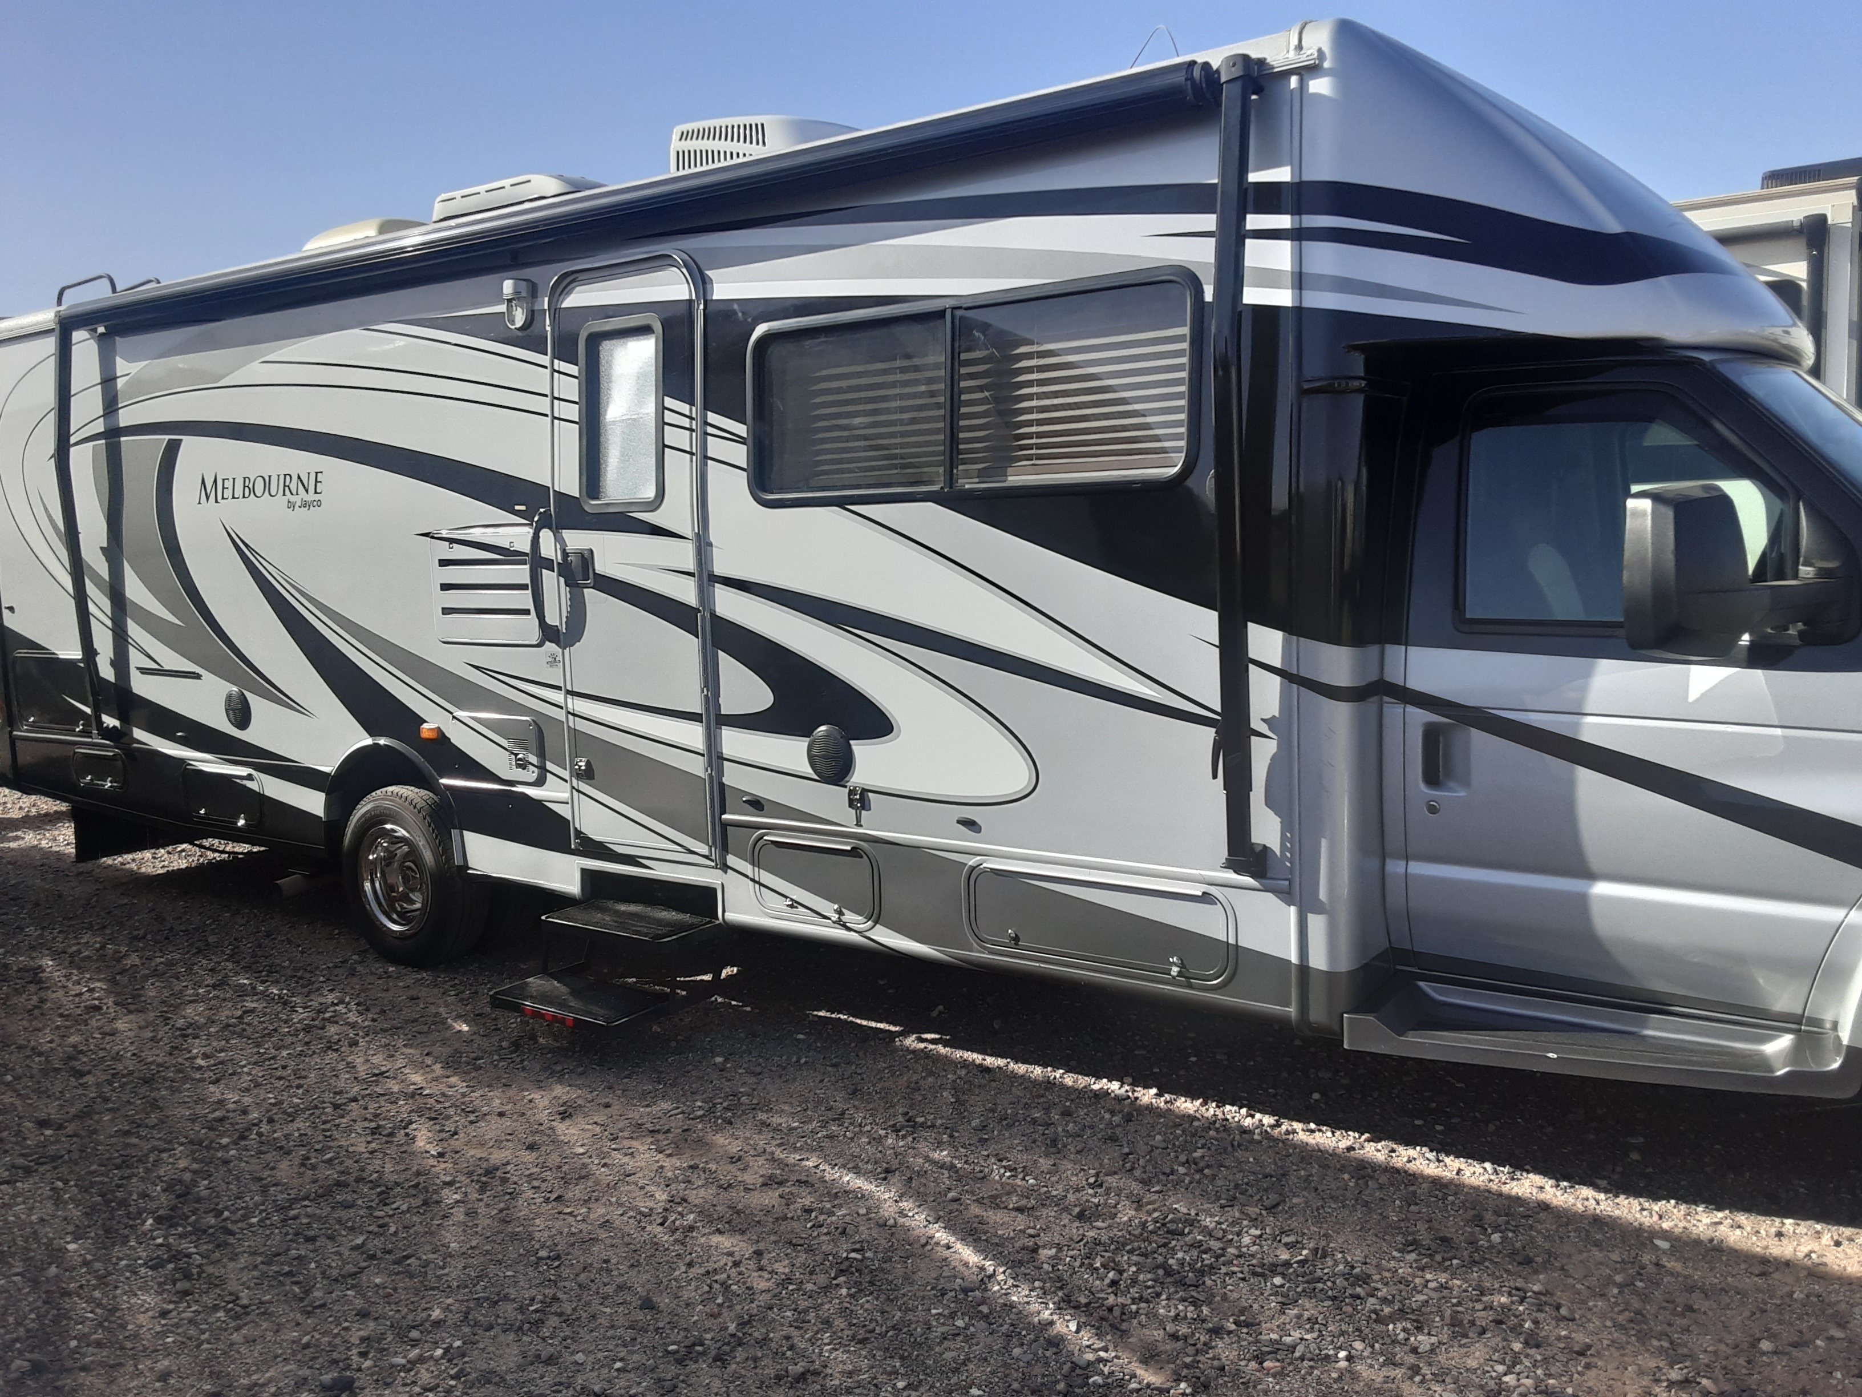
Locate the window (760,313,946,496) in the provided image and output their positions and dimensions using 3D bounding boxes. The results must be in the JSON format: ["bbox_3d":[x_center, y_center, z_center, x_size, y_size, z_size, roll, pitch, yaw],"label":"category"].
[{"bbox_3d":[-0.238,-0.886,4.559,0.719,0.532,0.040,3,7,35],"label":"window"}]

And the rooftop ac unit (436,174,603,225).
[{"bbox_3d":[-1.542,-1.881,5.768,0.690,0.160,0.360,3,7,35],"label":"rooftop ac unit"}]

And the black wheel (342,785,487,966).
[{"bbox_3d":[-2.117,0.720,6.212,0.740,0.735,0.225,3,7,35],"label":"black wheel"}]

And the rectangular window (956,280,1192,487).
[{"bbox_3d":[0.385,-0.840,4.119,0.737,0.520,0.040,3,7,35],"label":"rectangular window"}]

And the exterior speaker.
[{"bbox_3d":[-0.299,0.170,4.635,0.184,0.179,0.035,3,7,35],"label":"exterior speaker"}]

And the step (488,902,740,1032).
[{"bbox_3d":[-1.065,0.884,5.004,0.637,0.268,0.568,3,7,35],"label":"step"}]

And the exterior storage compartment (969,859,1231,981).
[{"bbox_3d":[0.453,0.598,4.170,0.855,0.294,0.040,3,7,35],"label":"exterior storage compartment"}]

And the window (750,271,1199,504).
[{"bbox_3d":[0.071,-0.847,4.280,1.541,0.558,0.050,3,7,35],"label":"window"}]

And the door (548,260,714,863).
[{"bbox_3d":[-0.993,-0.451,5.086,0.720,2.008,0.050,3,7,35],"label":"door"}]

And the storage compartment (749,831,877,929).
[{"bbox_3d":[-0.360,0.557,4.745,0.531,0.269,0.040,3,7,35],"label":"storage compartment"}]

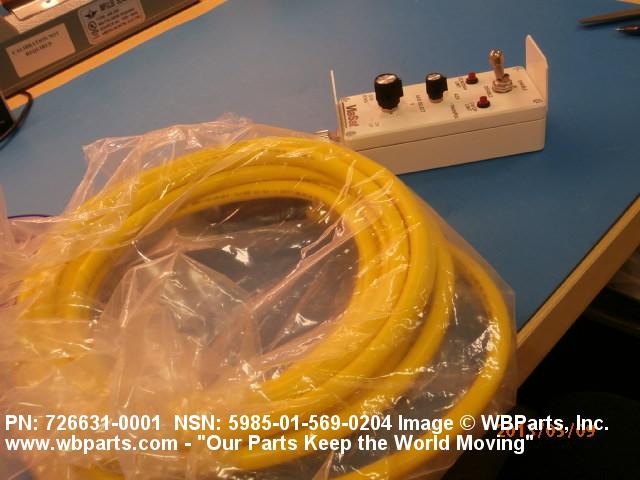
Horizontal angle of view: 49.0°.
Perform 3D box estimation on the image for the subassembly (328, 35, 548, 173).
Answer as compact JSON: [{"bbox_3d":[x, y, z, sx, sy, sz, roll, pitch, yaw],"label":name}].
[{"bbox_3d":[0.089,-0.104,0.543,0.154,0.074,0.061,-9,39,4],"label":"subassembly"}]

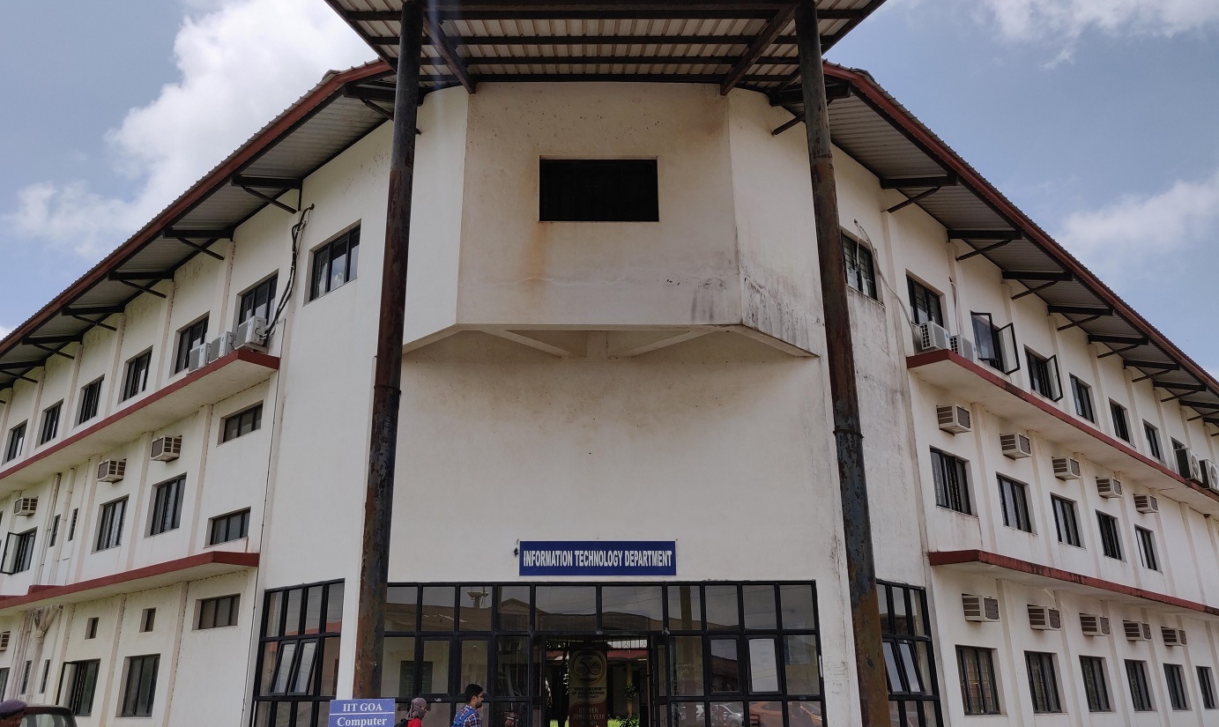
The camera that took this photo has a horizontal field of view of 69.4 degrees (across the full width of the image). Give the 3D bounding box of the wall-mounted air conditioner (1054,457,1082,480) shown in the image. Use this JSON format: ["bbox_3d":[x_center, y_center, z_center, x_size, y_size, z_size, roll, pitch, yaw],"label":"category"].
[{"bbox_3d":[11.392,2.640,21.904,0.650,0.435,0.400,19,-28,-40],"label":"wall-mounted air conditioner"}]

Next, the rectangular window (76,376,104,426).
[{"bbox_3d":[-15.336,1.170,26.061,1.761,1.287,0.120,-18,-27,38],"label":"rectangular window"}]

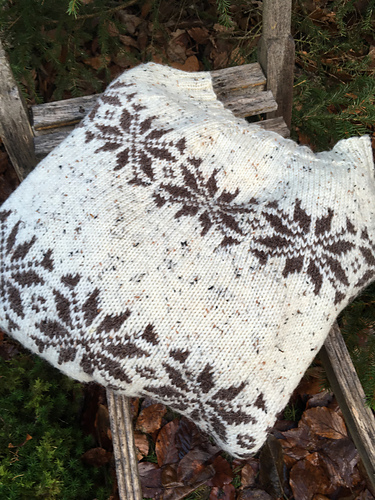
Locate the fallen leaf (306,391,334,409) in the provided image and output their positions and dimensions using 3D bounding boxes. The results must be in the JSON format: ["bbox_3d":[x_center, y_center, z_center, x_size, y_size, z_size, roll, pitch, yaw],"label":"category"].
[{"bbox_3d":[0.277,0.316,0.878,0.063,0.018,0.034,-19,67,-8],"label":"fallen leaf"}]

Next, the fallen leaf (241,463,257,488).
[{"bbox_3d":[0.119,0.445,0.819,0.025,0.015,0.046,14,66,6],"label":"fallen leaf"}]

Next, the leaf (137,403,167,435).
[{"bbox_3d":[-0.065,0.303,0.754,0.042,0.018,0.054,17,63,9],"label":"leaf"}]

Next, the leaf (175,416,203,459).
[{"bbox_3d":[0.004,0.332,0.739,0.043,0.018,0.068,1,61,1],"label":"leaf"}]

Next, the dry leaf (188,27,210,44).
[{"bbox_3d":[0.040,-0.664,1.295,0.058,0.018,0.081,-18,63,-10],"label":"dry leaf"}]

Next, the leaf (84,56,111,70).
[{"bbox_3d":[-0.256,-0.554,1.223,0.061,0.018,0.067,40,68,19],"label":"leaf"}]

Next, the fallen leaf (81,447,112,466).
[{"bbox_3d":[-0.154,0.348,0.707,0.047,0.018,0.028,21,63,11],"label":"fallen leaf"}]

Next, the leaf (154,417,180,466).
[{"bbox_3d":[-0.034,0.388,0.845,0.055,0.020,0.081,-10,66,-5],"label":"leaf"}]

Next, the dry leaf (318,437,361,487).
[{"bbox_3d":[0.269,0.356,0.725,0.058,0.022,0.082,-28,65,-15],"label":"dry leaf"}]

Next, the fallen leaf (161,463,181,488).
[{"bbox_3d":[-0.031,0.382,0.711,0.031,0.018,0.034,-15,62,-8],"label":"fallen leaf"}]

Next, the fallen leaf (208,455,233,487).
[{"bbox_3d":[0.066,0.441,0.821,0.046,0.018,0.062,-11,66,-5],"label":"fallen leaf"}]

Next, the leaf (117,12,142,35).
[{"bbox_3d":[-0.185,-0.711,1.305,0.090,0.022,0.056,39,71,16],"label":"leaf"}]

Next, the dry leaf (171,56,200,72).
[{"bbox_3d":[-0.003,-0.535,1.225,0.080,0.020,0.060,-19,67,-8],"label":"dry leaf"}]

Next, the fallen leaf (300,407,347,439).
[{"bbox_3d":[0.282,0.355,0.860,0.101,0.018,0.056,19,67,8],"label":"fallen leaf"}]

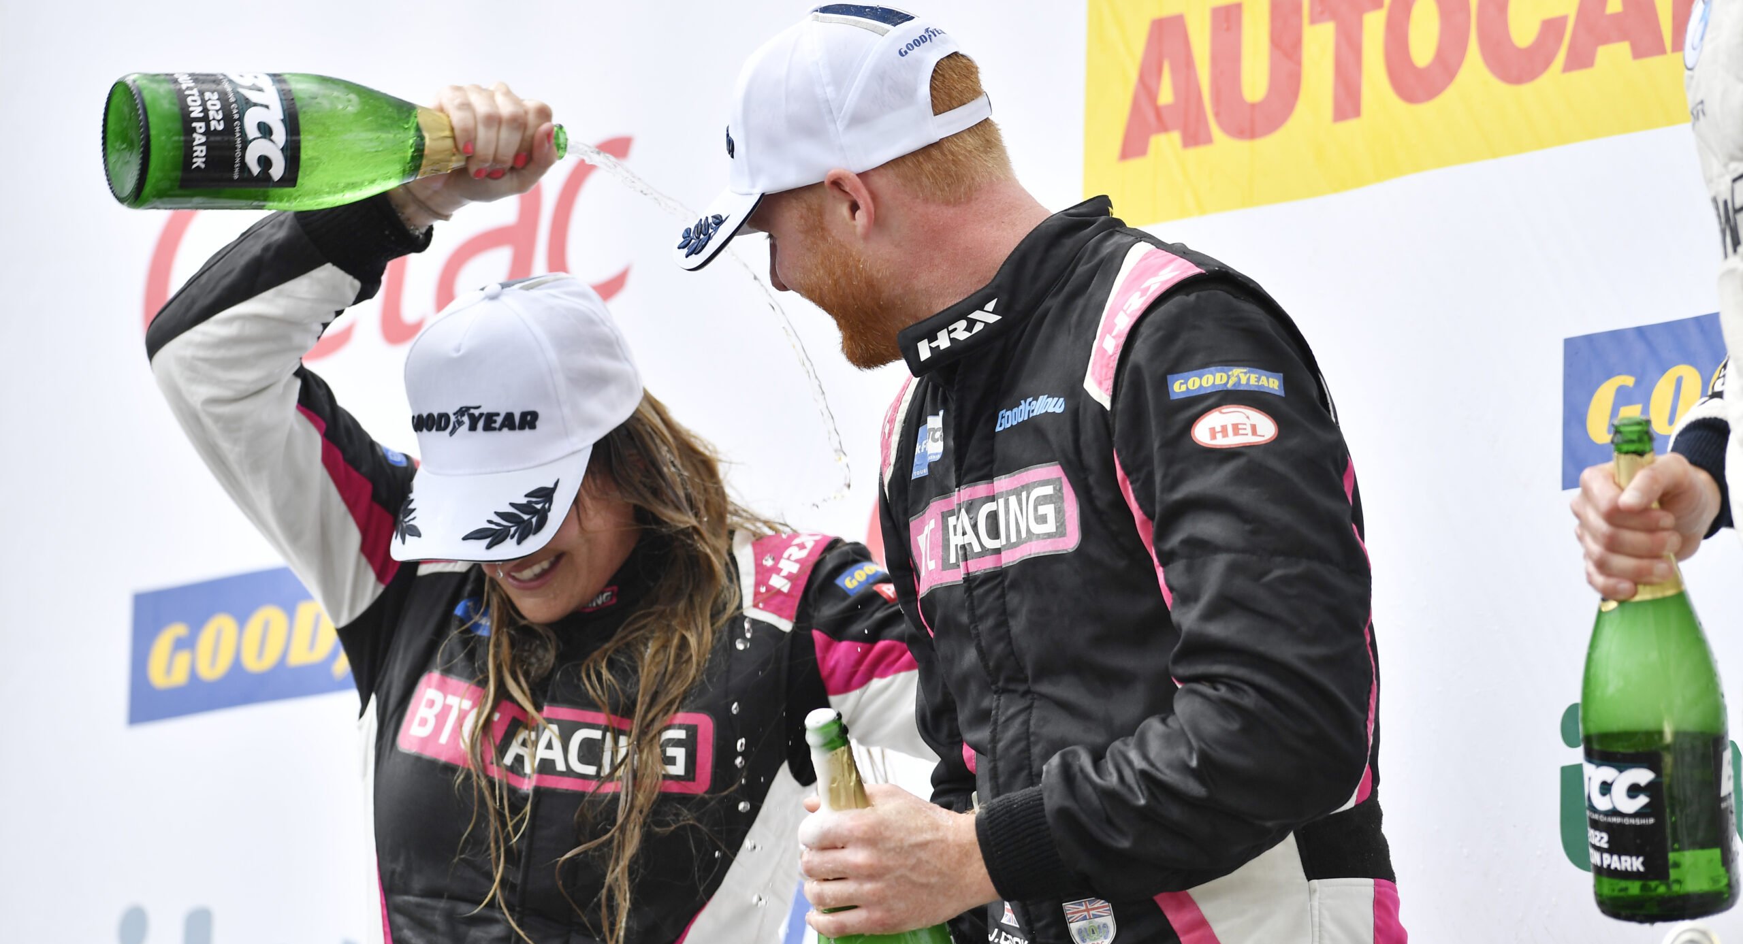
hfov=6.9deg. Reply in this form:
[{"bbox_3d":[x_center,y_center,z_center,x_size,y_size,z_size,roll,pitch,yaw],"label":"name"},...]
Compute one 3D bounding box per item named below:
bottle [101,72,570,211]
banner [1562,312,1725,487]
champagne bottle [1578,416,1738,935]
[{"bbox_3d":[-0.431,-0.269,11.836,0.374,0.112,0.112,0,0,-19],"label":"bottle"},{"bbox_3d":[0.783,-0.085,11.753,0.600,0.128,0.010,-10,-17,44],"label":"banner"},{"bbox_3d":[0.587,0.145,10.963,0.112,0.374,0.112,2,11,37],"label":"champagne bottle"}]

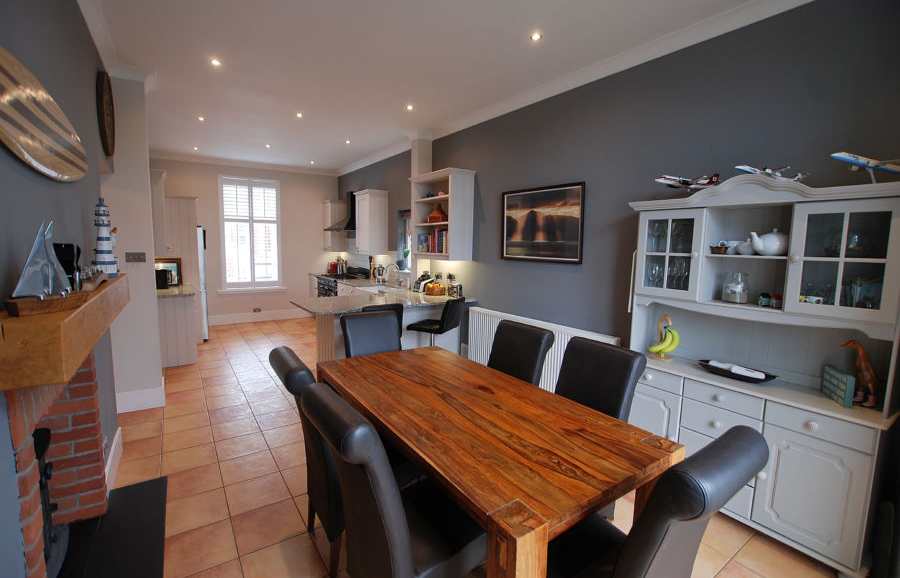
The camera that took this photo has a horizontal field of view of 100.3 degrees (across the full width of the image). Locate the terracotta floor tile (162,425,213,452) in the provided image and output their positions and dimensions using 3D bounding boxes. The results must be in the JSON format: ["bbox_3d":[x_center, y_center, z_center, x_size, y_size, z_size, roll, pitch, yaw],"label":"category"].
[{"bbox_3d":[-2.072,1.198,2.976,0.331,0.012,0.331,-4,8,-36],"label":"terracotta floor tile"}]

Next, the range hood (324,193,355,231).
[{"bbox_3d":[-1.949,-1.434,7.081,0.500,0.730,1.090,-4,8,-36],"label":"range hood"}]

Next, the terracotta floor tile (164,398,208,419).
[{"bbox_3d":[-2.533,1.151,3.602,0.335,0.010,0.335,-2,7,-36],"label":"terracotta floor tile"}]

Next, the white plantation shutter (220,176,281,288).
[{"bbox_3d":[-3.698,-1.018,7.047,0.990,2.030,0.060,-2,8,-36],"label":"white plantation shutter"}]

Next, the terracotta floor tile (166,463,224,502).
[{"bbox_3d":[-1.677,1.268,2.437,0.331,0.012,0.331,-4,8,-36],"label":"terracotta floor tile"}]

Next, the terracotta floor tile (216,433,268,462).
[{"bbox_3d":[-1.648,1.251,2.982,0.335,0.010,0.335,-2,7,-36],"label":"terracotta floor tile"}]

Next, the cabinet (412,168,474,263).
[{"bbox_3d":[-0.128,-0.896,4.740,0.355,1.045,0.900,-4,8,-36],"label":"cabinet"}]

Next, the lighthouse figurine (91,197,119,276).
[{"bbox_3d":[-1.885,-0.284,2.046,0.110,0.420,0.110,-2,8,-36],"label":"lighthouse figurine"}]

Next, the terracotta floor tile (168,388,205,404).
[{"bbox_3d":[-2.735,1.114,3.876,0.335,0.010,0.335,-2,7,-36],"label":"terracotta floor tile"}]

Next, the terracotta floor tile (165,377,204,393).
[{"bbox_3d":[-2.938,1.078,4.151,0.335,0.010,0.335,-2,7,-36],"label":"terracotta floor tile"}]

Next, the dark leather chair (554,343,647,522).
[{"bbox_3d":[0.666,0.851,2.076,0.620,1.040,0.440,-2,8,-36],"label":"dark leather chair"}]

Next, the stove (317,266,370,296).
[{"bbox_3d":[-2.047,0.266,7.102,0.620,0.920,1.030,-2,8,-36],"label":"stove"}]

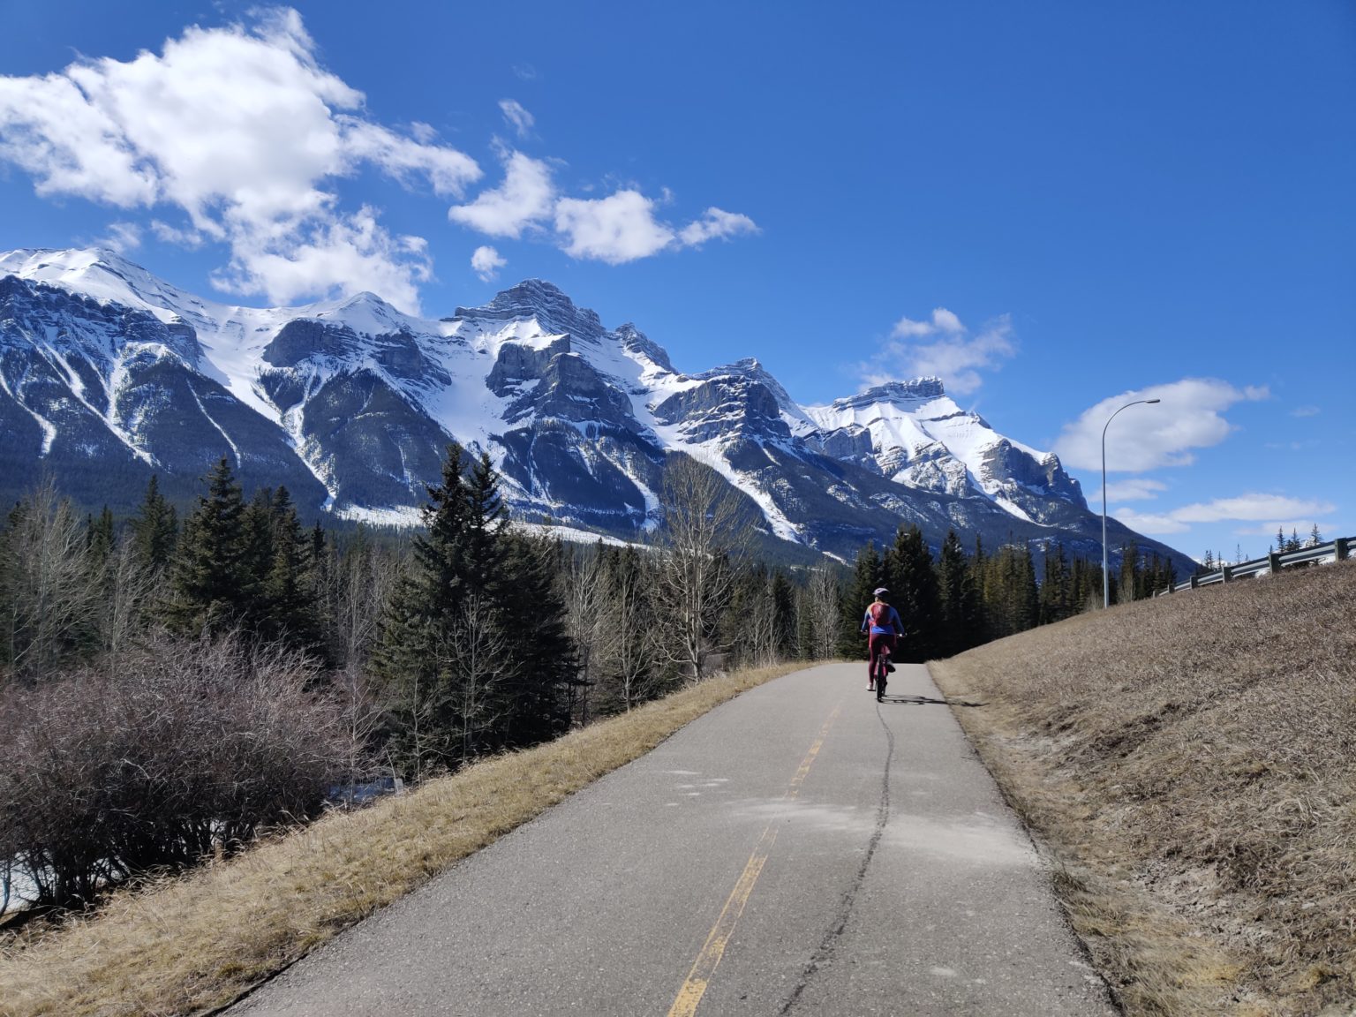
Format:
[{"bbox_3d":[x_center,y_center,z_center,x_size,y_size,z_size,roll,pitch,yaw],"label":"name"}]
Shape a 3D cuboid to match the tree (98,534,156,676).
[{"bbox_3d":[-19.215,3.391,37.000,2.001,4.744,2.001,2,-4,-27],"label":"tree"}]

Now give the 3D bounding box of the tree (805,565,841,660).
[{"bbox_3d":[6.886,4.933,50.000,1.703,4.507,1.703,0,-3,8],"label":"tree"}]

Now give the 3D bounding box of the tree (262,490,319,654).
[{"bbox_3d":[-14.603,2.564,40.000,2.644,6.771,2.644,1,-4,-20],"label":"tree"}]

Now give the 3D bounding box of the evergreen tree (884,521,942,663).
[{"bbox_3d":[13.755,4.999,62.000,3.353,8.197,3.353,-1,-3,12],"label":"evergreen tree"}]

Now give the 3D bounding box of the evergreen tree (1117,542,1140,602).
[{"bbox_3d":[44.697,6.994,105.000,2.629,7.572,2.629,-1,-4,23],"label":"evergreen tree"}]

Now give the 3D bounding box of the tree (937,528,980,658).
[{"bbox_3d":[17.518,5.355,66.000,2.710,8.131,2.710,-1,-3,15],"label":"tree"}]

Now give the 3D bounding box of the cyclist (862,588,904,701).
[{"bbox_3d":[3.066,1.998,15.900,0.660,1.660,1.720,-1,-3,12],"label":"cyclist"}]

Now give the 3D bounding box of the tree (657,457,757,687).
[{"bbox_3d":[0.776,1.770,31.000,2.888,6.614,2.888,0,-3,1],"label":"tree"}]

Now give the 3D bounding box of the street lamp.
[{"bbox_3d":[23.978,-0.308,56.000,3.000,11.218,0.300,-1,-3,16],"label":"street lamp"}]

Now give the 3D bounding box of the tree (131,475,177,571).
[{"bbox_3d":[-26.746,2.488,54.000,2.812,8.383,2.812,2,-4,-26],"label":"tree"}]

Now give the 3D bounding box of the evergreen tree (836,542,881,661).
[{"bbox_3d":[10.337,5.258,60.000,2.704,6.851,2.704,-1,-3,10],"label":"evergreen tree"}]

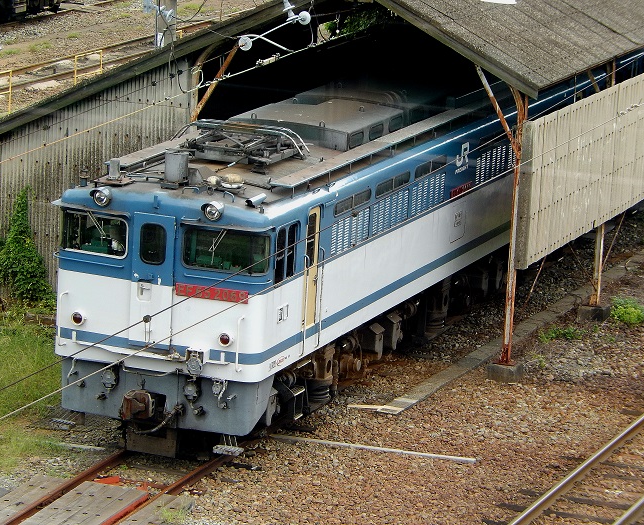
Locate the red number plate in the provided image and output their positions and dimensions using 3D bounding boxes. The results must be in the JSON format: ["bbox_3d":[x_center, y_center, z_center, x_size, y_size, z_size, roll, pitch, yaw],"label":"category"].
[{"bbox_3d":[-1.338,0.374,41.259,0.916,0.155,0.035,7,12,15],"label":"red number plate"}]

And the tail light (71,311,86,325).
[{"bbox_3d":[-3.012,0.690,41.968,0.170,0.173,0.094,8,13,22],"label":"tail light"}]

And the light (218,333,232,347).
[{"bbox_3d":[-1.171,0.933,41.300,0.170,0.173,0.094,7,13,18],"label":"light"}]

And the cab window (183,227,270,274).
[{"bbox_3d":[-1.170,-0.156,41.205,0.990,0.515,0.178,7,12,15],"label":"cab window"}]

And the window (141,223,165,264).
[{"bbox_3d":[-2.042,-0.227,41.392,0.361,0.535,0.050,8,13,20],"label":"window"}]

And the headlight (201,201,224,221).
[{"bbox_3d":[-1.313,-0.618,41.100,0.228,0.233,0.218,8,13,20],"label":"headlight"}]

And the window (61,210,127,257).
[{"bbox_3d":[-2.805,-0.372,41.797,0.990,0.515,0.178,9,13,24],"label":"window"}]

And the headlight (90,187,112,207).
[{"bbox_3d":[-2.676,-0.798,41.594,0.228,0.233,0.218,8,13,20],"label":"headlight"}]

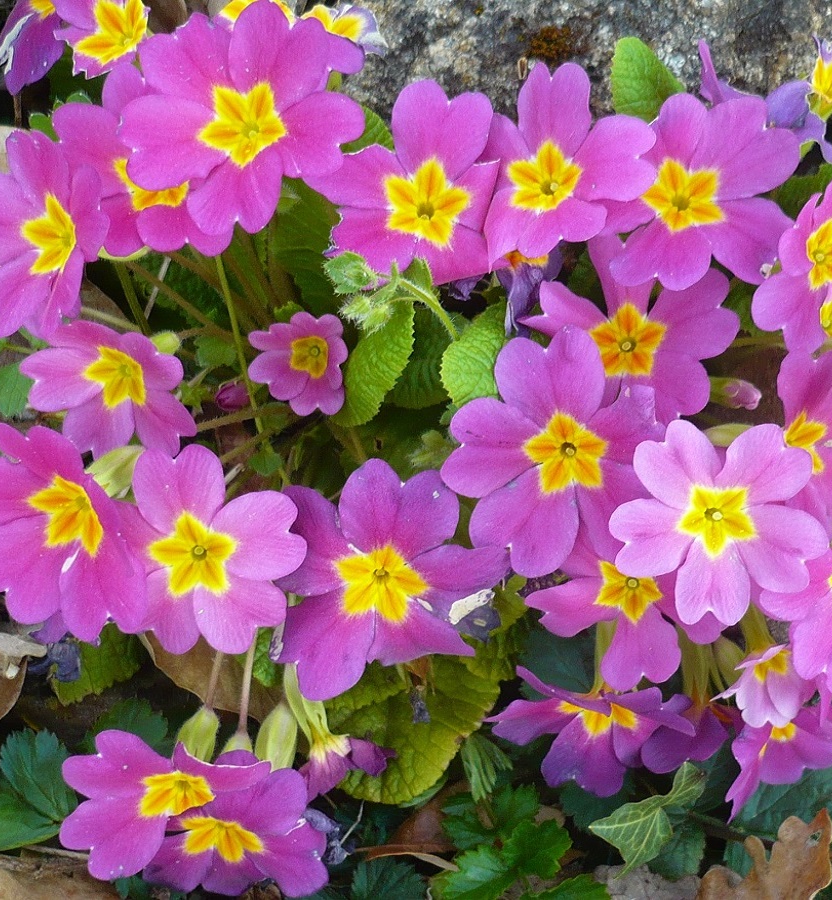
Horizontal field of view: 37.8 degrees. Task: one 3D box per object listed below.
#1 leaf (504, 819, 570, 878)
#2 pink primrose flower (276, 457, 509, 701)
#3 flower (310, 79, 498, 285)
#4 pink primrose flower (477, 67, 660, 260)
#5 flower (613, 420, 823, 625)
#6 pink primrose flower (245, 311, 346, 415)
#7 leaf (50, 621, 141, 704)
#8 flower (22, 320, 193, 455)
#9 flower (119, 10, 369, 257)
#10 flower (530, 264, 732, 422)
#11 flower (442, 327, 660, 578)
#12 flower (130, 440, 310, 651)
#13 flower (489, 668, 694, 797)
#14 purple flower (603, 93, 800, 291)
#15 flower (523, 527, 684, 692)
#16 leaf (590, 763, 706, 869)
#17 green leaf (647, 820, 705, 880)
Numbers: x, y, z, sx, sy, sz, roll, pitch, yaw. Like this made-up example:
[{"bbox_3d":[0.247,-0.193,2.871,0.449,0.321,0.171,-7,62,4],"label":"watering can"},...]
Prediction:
[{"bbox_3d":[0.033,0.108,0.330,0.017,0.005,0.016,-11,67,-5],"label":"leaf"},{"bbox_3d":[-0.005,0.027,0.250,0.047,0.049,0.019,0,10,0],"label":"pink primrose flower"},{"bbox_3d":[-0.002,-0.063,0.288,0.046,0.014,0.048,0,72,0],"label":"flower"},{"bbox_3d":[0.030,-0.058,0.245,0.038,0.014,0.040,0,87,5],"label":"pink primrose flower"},{"bbox_3d":[0.062,0.015,0.247,0.043,0.015,0.041,6,93,5],"label":"flower"},{"bbox_3d":[-0.029,-0.021,0.300,0.025,0.026,0.010,16,13,14],"label":"pink primrose flower"},{"bbox_3d":[-0.076,0.048,0.290,0.022,0.007,0.027,-6,69,-2],"label":"leaf"},{"bbox_3d":[-0.072,-0.014,0.285,0.040,0.035,0.015,11,21,9],"label":"flower"},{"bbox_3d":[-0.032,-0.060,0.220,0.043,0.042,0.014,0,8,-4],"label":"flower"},{"bbox_3d":[0.048,-0.025,0.272,0.047,0.040,0.015,6,7,5],"label":"flower"},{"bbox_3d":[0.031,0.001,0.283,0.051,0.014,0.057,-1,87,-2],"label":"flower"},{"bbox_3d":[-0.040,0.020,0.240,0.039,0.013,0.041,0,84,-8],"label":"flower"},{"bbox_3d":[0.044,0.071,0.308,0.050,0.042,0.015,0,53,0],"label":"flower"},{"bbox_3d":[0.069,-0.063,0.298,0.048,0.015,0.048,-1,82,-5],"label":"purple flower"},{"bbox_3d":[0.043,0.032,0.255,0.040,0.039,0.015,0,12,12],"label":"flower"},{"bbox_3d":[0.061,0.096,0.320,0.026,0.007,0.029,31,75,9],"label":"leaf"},{"bbox_3d":[0.062,0.096,0.295,0.015,0.004,0.018,-6,76,-7],"label":"green leaf"}]

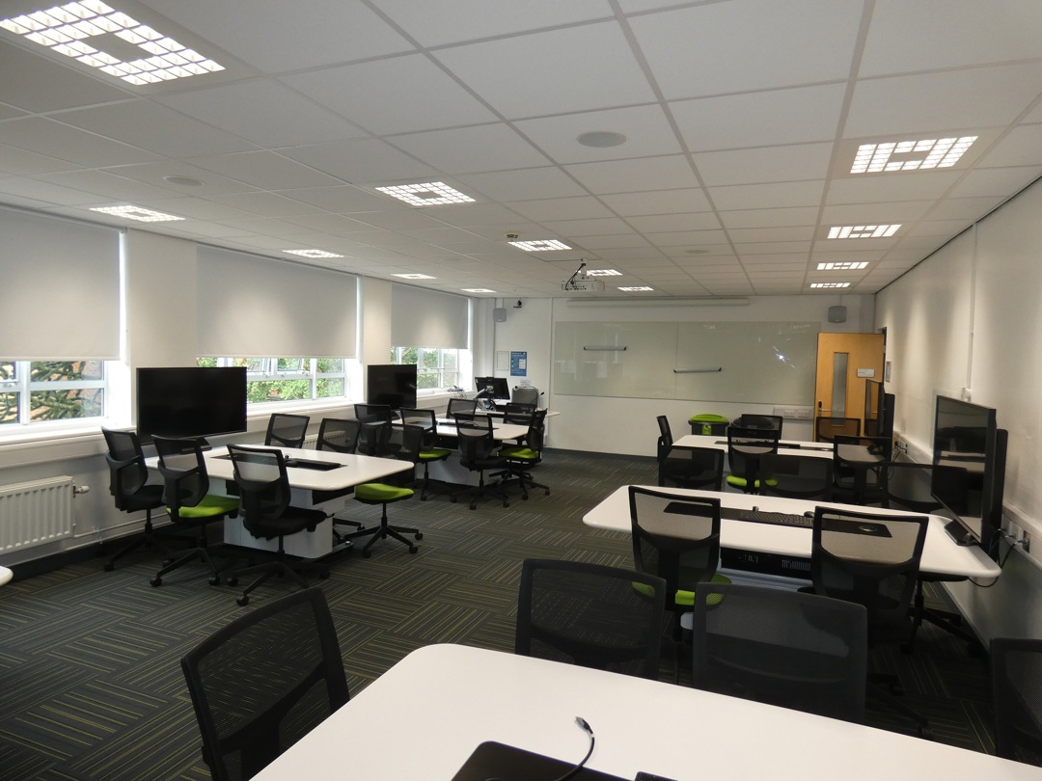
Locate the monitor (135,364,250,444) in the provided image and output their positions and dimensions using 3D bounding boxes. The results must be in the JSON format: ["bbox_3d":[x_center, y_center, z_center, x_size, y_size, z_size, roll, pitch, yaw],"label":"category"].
[{"bbox_3d":[-2.932,0.114,5.486,0.080,0.645,1.130,3,4,22],"label":"monitor"}]

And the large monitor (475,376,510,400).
[{"bbox_3d":[-0.443,-0.027,9.500,0.555,0.345,0.060,1,22,27],"label":"large monitor"}]

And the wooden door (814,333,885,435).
[{"bbox_3d":[4.046,0.342,7.470,0.800,2.060,0.055,2,4,7],"label":"wooden door"}]

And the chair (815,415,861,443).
[{"bbox_3d":[3.742,0.875,7.117,0.620,1.050,0.630,3,4,22],"label":"chair"}]

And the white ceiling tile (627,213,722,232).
[{"bbox_3d":[1.046,-1.149,4.130,0.595,0.022,0.595,3,4,23],"label":"white ceiling tile"}]

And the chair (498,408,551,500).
[{"bbox_3d":[0.023,0.757,7.344,0.640,1.020,0.620,3,4,21],"label":"chair"}]

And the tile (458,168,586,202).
[{"bbox_3d":[0.028,-1.124,3.294,0.600,0.020,0.600,4,5,24],"label":"tile"}]

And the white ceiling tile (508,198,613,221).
[{"bbox_3d":[0.259,-1.149,3.813,0.595,0.022,0.595,3,4,23],"label":"white ceiling tile"}]

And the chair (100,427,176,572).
[{"bbox_3d":[-2.891,0.798,4.677,0.620,1.040,0.630,4,5,31],"label":"chair"}]

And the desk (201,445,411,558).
[{"bbox_3d":[-2.106,1.005,5.269,2.080,0.740,1.120,3,4,22],"label":"desk"}]

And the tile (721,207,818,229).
[{"bbox_3d":[1.609,-1.116,3.898,0.600,0.020,0.600,4,5,24],"label":"tile"}]

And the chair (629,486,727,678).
[{"bbox_3d":[0.899,1.055,3.396,0.620,1.050,0.630,3,4,22],"label":"chair"}]

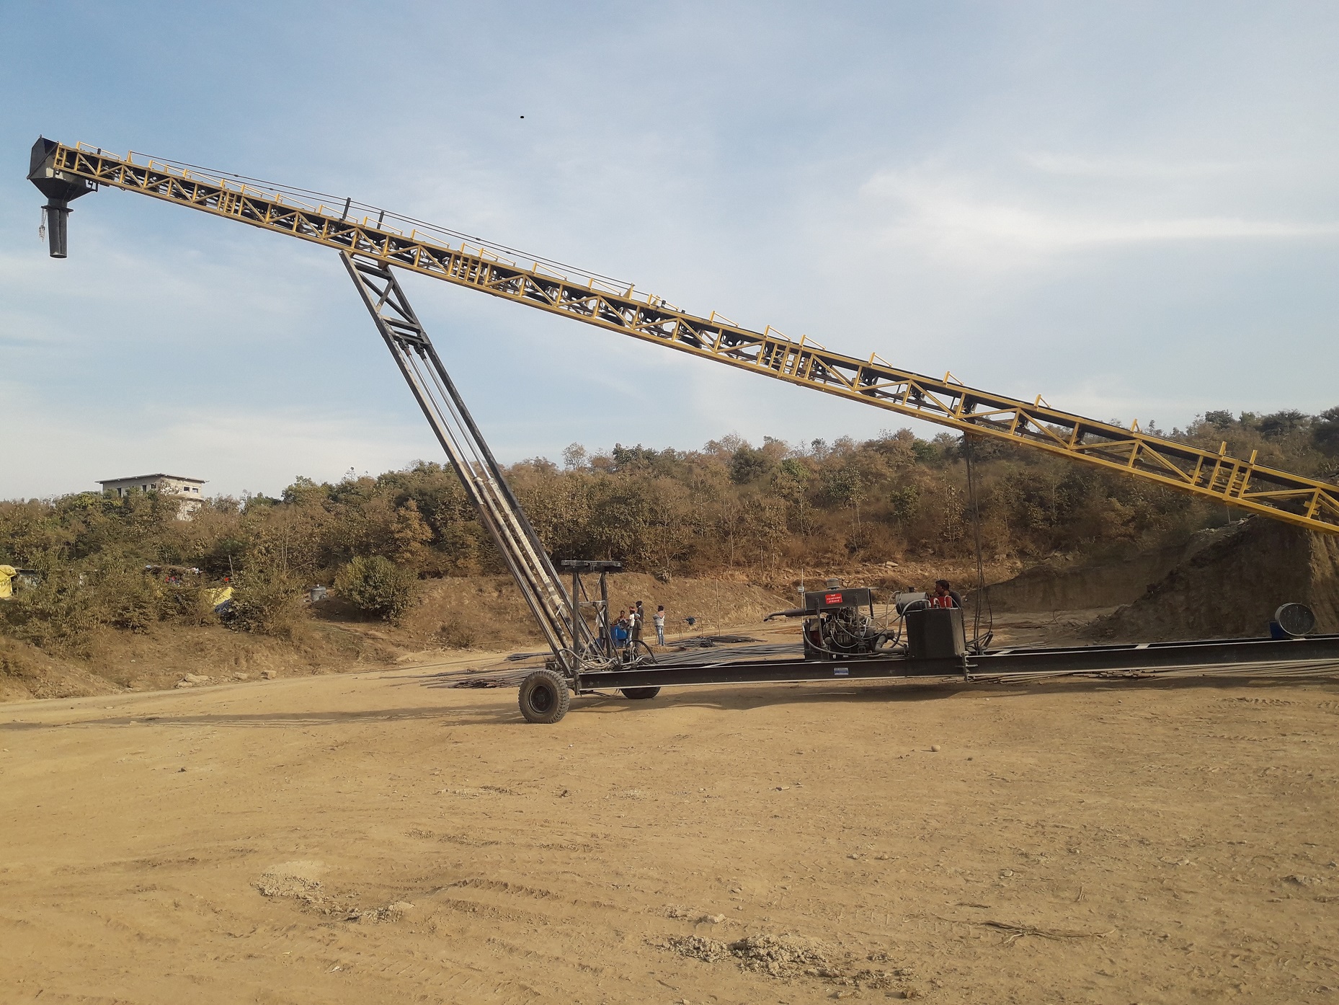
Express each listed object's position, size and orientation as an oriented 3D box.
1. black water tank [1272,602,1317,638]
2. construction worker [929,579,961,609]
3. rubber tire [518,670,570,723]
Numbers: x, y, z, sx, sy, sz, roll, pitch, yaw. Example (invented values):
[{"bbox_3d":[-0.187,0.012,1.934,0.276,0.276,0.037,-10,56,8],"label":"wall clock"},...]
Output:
[{"bbox_3d":[9.298,1.731,16.086,0.480,0.480,0.660,-7,-6,27],"label":"black water tank"},{"bbox_3d":[4.834,2.085,18.679,0.420,1.500,0.500,0,-6,-30],"label":"construction worker"},{"bbox_3d":[-2.406,3.750,20.900,1.030,1.030,0.280,-7,-6,27],"label":"rubber tire"}]

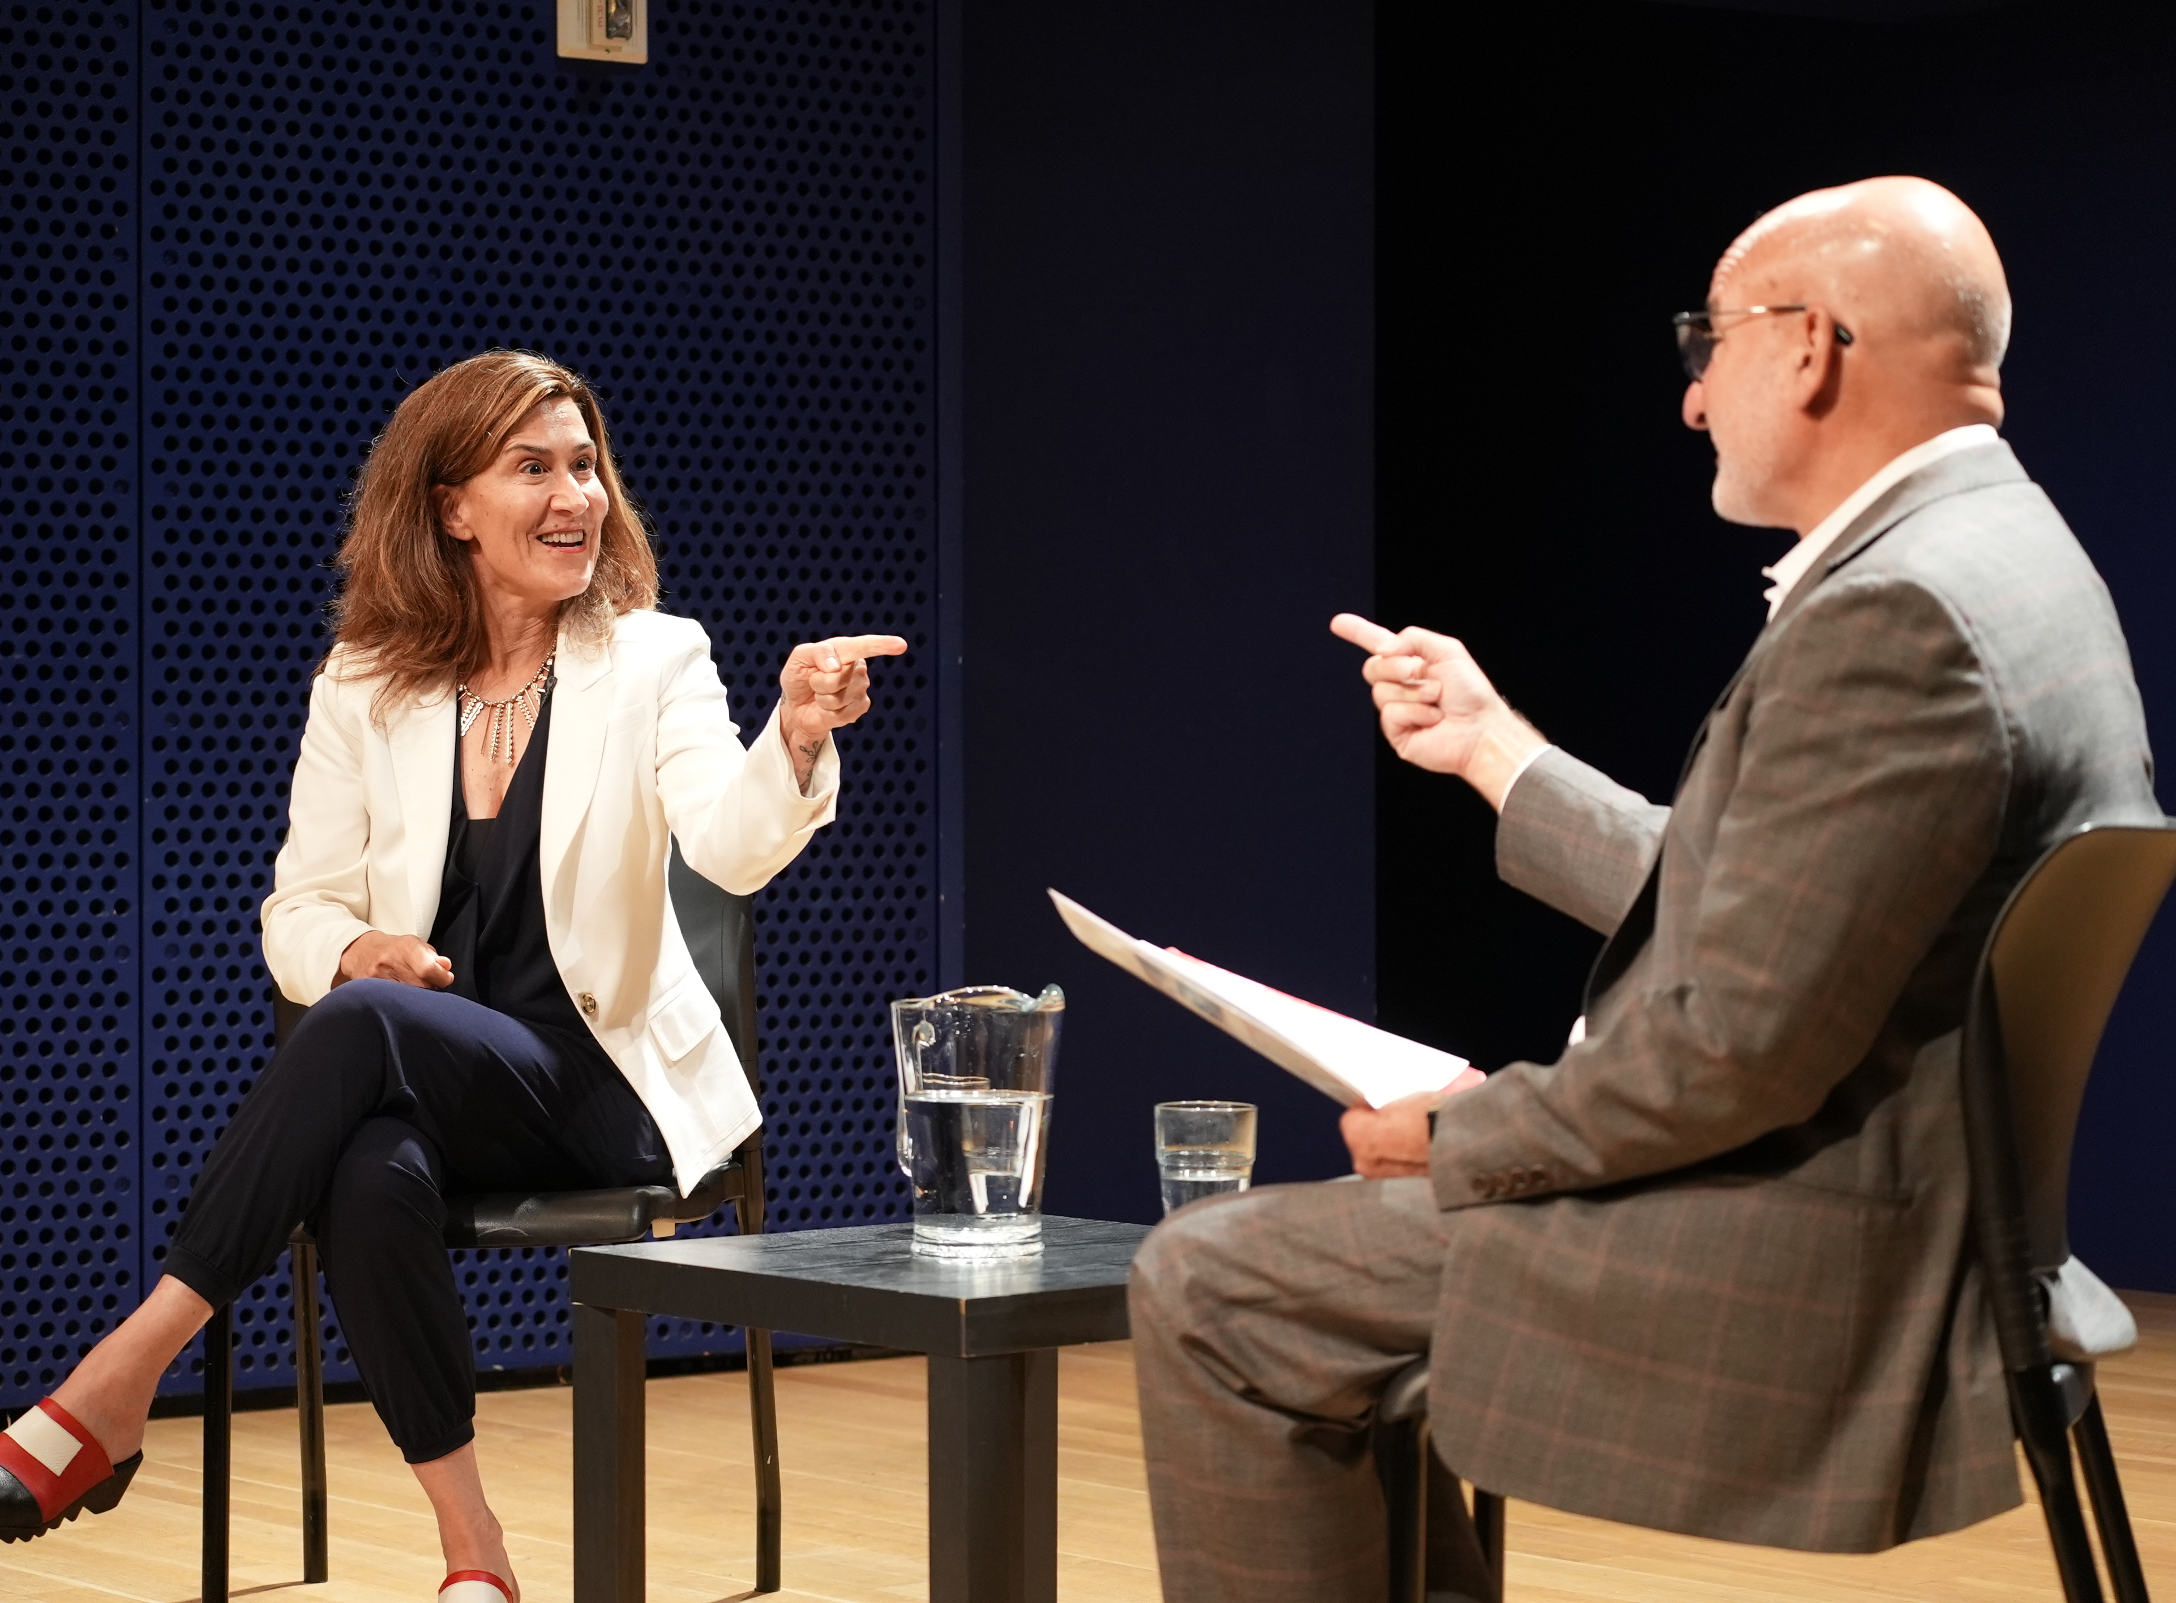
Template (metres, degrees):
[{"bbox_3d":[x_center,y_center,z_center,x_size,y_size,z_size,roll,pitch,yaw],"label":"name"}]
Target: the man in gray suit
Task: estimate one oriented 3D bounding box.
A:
[{"bbox_3d":[0.365,0.200,3.410,0.820,1.300,0.570,0,0,19],"label":"man in gray suit"}]

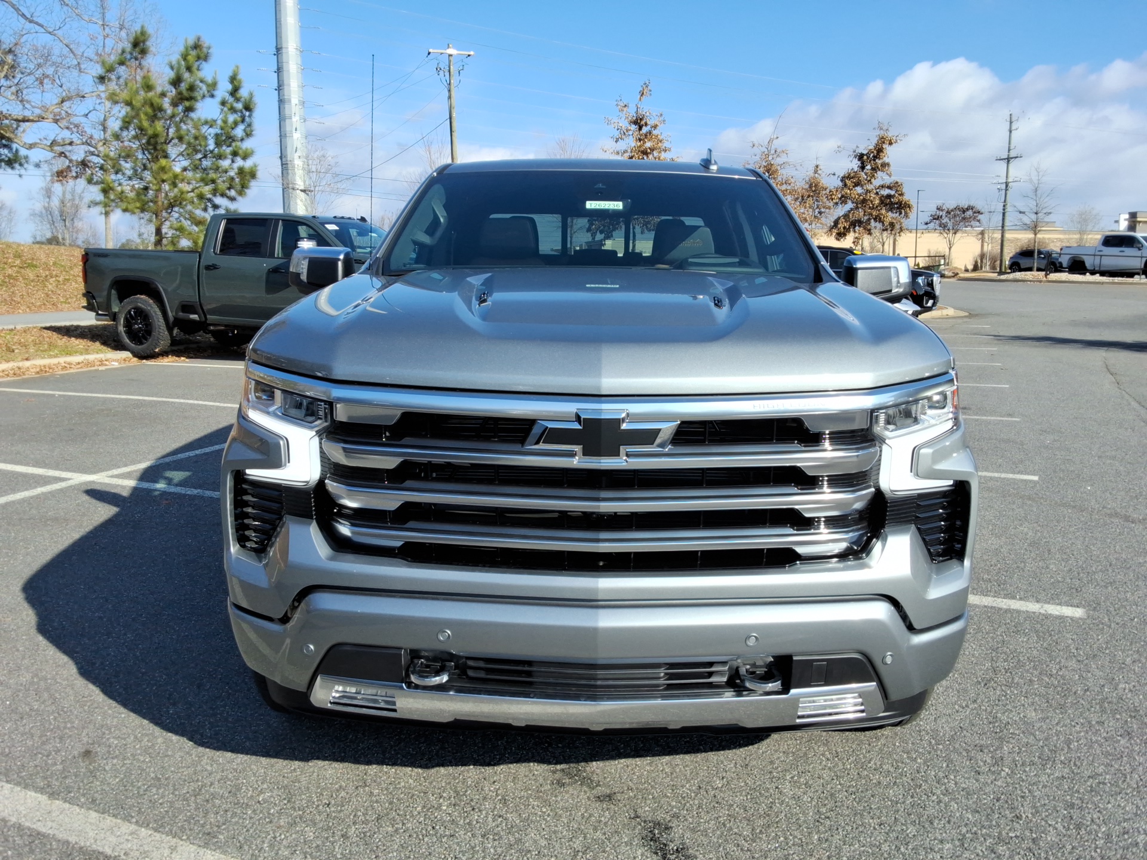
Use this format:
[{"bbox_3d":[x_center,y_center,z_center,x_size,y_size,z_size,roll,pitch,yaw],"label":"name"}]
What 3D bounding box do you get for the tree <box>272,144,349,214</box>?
[{"bbox_3d":[-11.008,-9.437,38.967,3.300,4.912,3.200,1,10,2],"label":"tree"}]

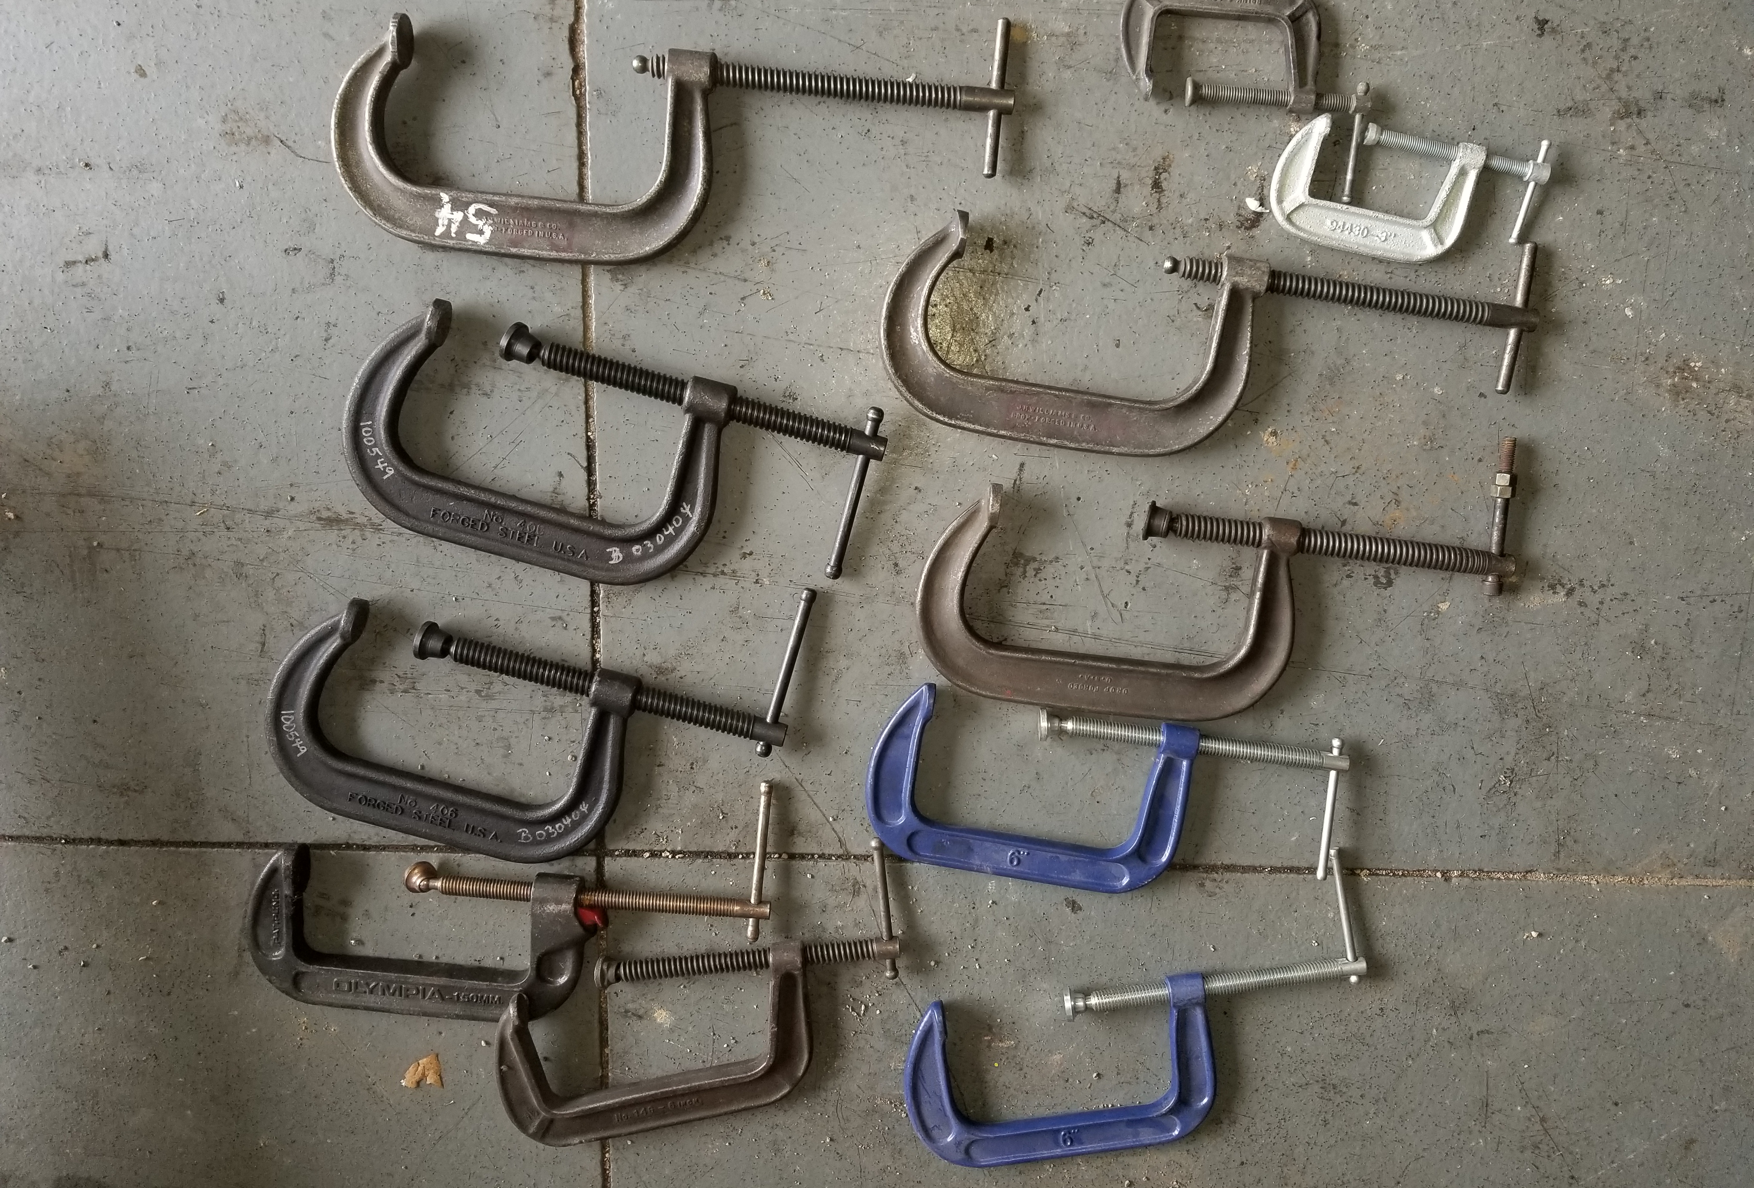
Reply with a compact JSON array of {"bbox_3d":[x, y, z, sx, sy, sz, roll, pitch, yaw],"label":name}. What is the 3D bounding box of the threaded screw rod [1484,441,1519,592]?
[{"bbox_3d":[0.447,-0.055,0.945,0.015,0.015,0.114,4,95,2],"label":"threaded screw rod"}]

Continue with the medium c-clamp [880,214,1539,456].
[{"bbox_3d":[0.233,-0.185,0.934,0.454,0.036,0.186,9,98,1],"label":"medium c-clamp"}]

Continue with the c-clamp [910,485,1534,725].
[{"bbox_3d":[0.241,0.021,0.962,0.423,0.033,0.156,8,98,2],"label":"c-clamp"}]

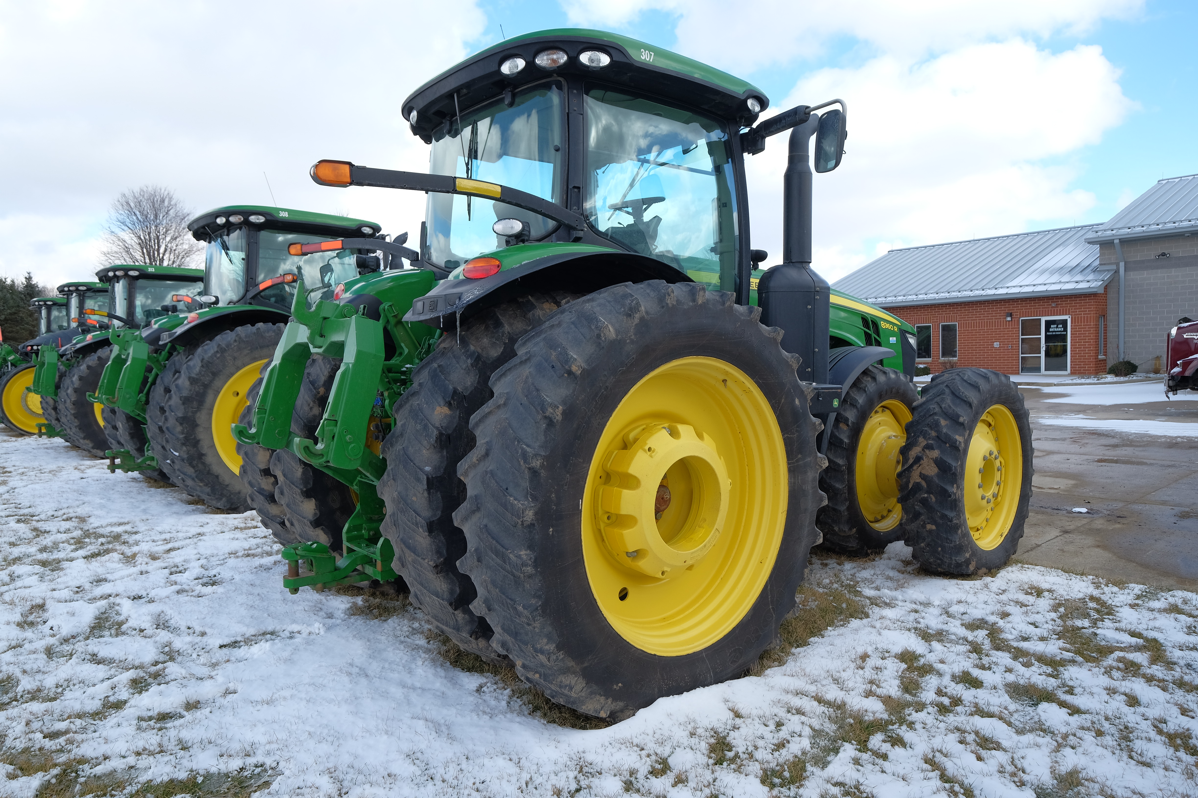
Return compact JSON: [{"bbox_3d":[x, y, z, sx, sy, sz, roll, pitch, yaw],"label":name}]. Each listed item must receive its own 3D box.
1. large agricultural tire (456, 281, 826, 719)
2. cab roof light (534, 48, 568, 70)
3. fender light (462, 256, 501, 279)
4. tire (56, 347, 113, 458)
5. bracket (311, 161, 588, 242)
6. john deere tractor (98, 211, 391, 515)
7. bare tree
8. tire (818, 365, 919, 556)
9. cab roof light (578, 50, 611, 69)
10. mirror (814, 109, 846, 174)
[{"bbox_3d":[0.311,0.446,3.417,2.000,1.950,0.490,-1,3,-40],"label":"large agricultural tire"},{"bbox_3d":[-0.242,-1.791,3.878,0.180,0.100,0.090,2,3,22],"label":"cab roof light"},{"bbox_3d":[-0.536,-0.622,3.494,0.220,0.115,0.090,2,3,38],"label":"fender light"},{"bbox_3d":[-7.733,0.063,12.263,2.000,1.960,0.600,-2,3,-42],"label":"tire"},{"bbox_3d":[-0.598,-0.908,3.360,1.430,0.220,0.100,-1,3,-40],"label":"bracket"},{"bbox_3d":[-3.295,-0.565,9.919,6.000,3.270,3.600,-2,3,-42],"label":"john deere tractor"},{"bbox_3d":[-24.521,-6.131,40.000,7.300,11.400,7.300,1,2,0],"label":"bare tree"},{"bbox_3d":[2.185,0.505,5.855,1.530,1.500,0.380,-1,3,-40],"label":"tire"},{"bbox_3d":[-0.020,-1.772,3.850,0.165,0.100,0.090,1,2,3],"label":"cab roof light"},{"bbox_3d":[1.364,-1.522,4.320,0.090,0.380,0.190,-1,3,-30],"label":"mirror"}]

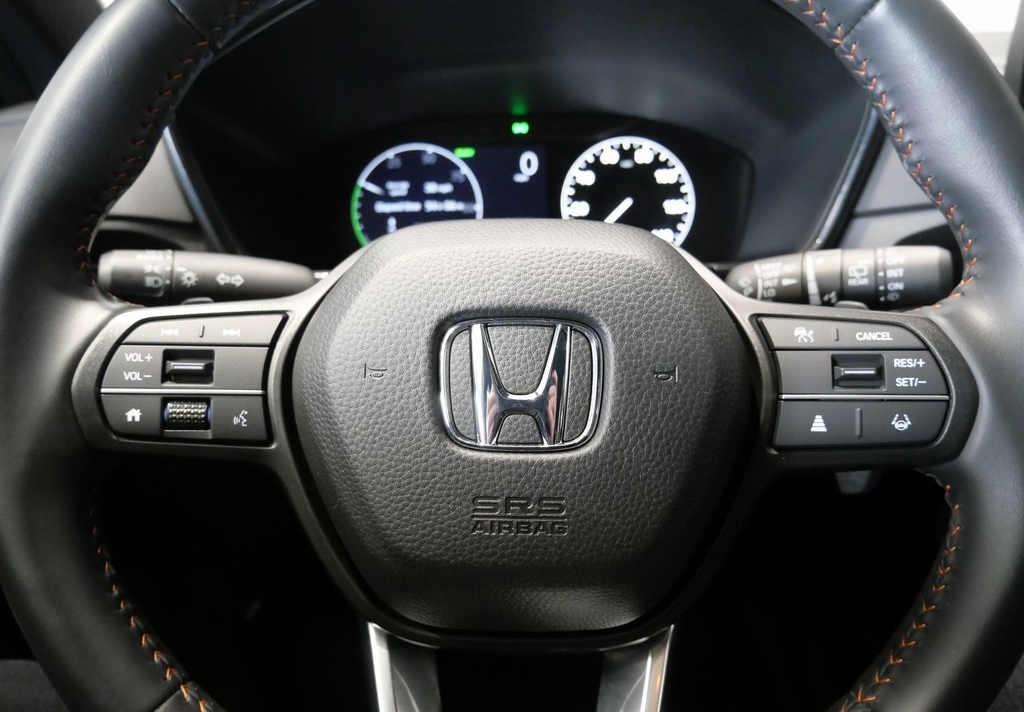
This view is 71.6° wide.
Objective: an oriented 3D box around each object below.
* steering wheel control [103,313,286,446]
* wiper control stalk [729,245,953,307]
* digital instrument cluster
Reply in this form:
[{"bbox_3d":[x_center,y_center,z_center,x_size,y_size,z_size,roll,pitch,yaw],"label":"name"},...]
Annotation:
[{"bbox_3d":[-0.117,0.008,0.261,0.064,0.045,0.018,1,-6,-2],"label":"steering wheel control"},{"bbox_3d":[0.138,-0.035,0.317,0.102,0.028,0.028,0,-5,10],"label":"wiper control stalk"},{"bbox_3d":[0.012,-0.123,0.532,0.320,0.110,0.045,1,-2,0],"label":"digital instrument cluster"}]

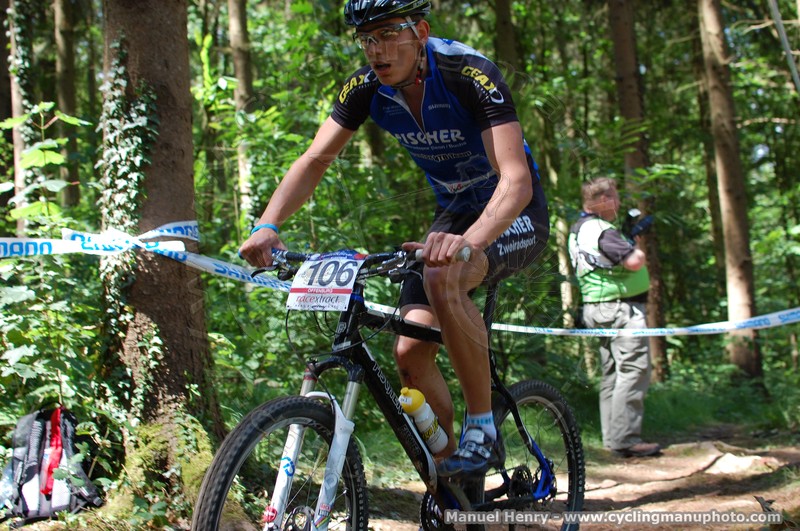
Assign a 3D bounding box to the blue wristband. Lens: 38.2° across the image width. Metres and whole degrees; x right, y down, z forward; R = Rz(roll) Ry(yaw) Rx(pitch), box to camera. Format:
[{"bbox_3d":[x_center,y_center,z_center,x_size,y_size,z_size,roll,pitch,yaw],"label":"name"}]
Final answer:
[{"bbox_3d":[-0.366,-0.093,3.150,0.073,0.018,0.060,13,-18,17],"label":"blue wristband"}]

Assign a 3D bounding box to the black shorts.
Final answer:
[{"bbox_3d":[0.222,-0.064,3.480,0.400,0.380,0.420,-8,3,39],"label":"black shorts"}]

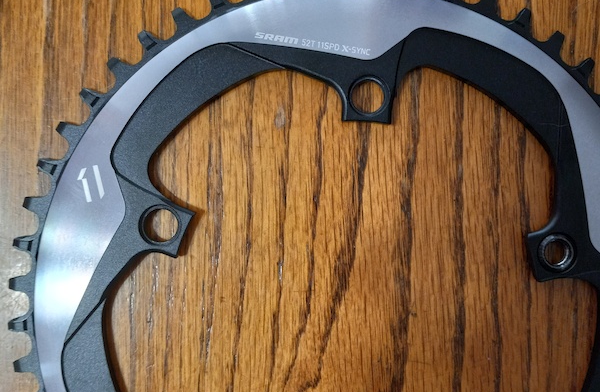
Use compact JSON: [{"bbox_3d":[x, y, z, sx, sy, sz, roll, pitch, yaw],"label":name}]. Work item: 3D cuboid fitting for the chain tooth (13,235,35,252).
[{"bbox_3d":[-0.086,0.015,0.195,0.007,0.003,0.005,10,90,-1],"label":"chain tooth"}]

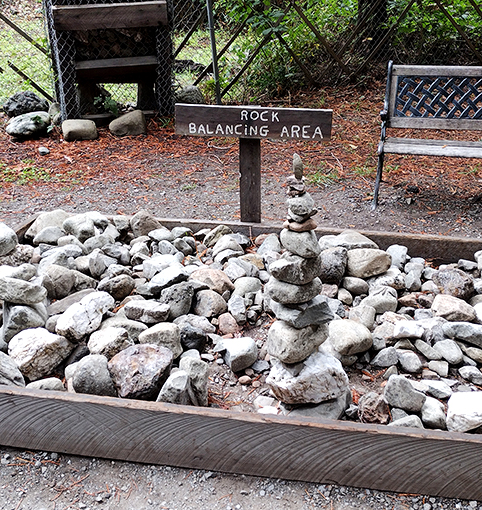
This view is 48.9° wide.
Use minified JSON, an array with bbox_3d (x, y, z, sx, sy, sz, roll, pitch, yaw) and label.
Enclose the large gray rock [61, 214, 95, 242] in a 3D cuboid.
[{"bbox_3d":[-0.829,-0.136,2.723,0.170,0.130,0.150,-2,28,0],"label":"large gray rock"}]

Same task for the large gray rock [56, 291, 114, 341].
[{"bbox_3d":[-0.565,0.218,1.916,0.235,0.145,0.150,-30,37,-20],"label":"large gray rock"}]

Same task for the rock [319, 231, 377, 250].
[{"bbox_3d":[0.498,-0.053,2.444,0.266,0.111,0.133,4,27,7],"label":"rock"}]

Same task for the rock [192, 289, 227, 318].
[{"bbox_3d":[-0.121,0.186,2.035,0.137,0.105,0.120,-5,27,-4],"label":"rock"}]

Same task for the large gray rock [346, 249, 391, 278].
[{"bbox_3d":[0.527,0.035,2.198,0.184,0.113,0.135,4,28,14],"label":"large gray rock"}]

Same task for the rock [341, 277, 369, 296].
[{"bbox_3d":[0.478,0.132,2.216,0.114,0.079,0.086,5,28,9],"label":"rock"}]

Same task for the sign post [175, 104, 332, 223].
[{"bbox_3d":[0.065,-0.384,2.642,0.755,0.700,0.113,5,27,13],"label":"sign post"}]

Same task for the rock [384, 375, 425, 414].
[{"bbox_3d":[0.473,0.401,1.538,0.115,0.105,0.096,7,28,19],"label":"rock"}]

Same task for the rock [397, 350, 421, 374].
[{"bbox_3d":[0.578,0.369,1.821,0.080,0.064,0.080,3,26,10],"label":"rock"}]

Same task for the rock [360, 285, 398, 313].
[{"bbox_3d":[0.552,0.175,2.115,0.150,0.098,0.120,6,28,15],"label":"rock"}]

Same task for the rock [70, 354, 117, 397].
[{"bbox_3d":[-0.489,0.399,1.757,0.149,0.118,0.134,-6,26,-9],"label":"rock"}]

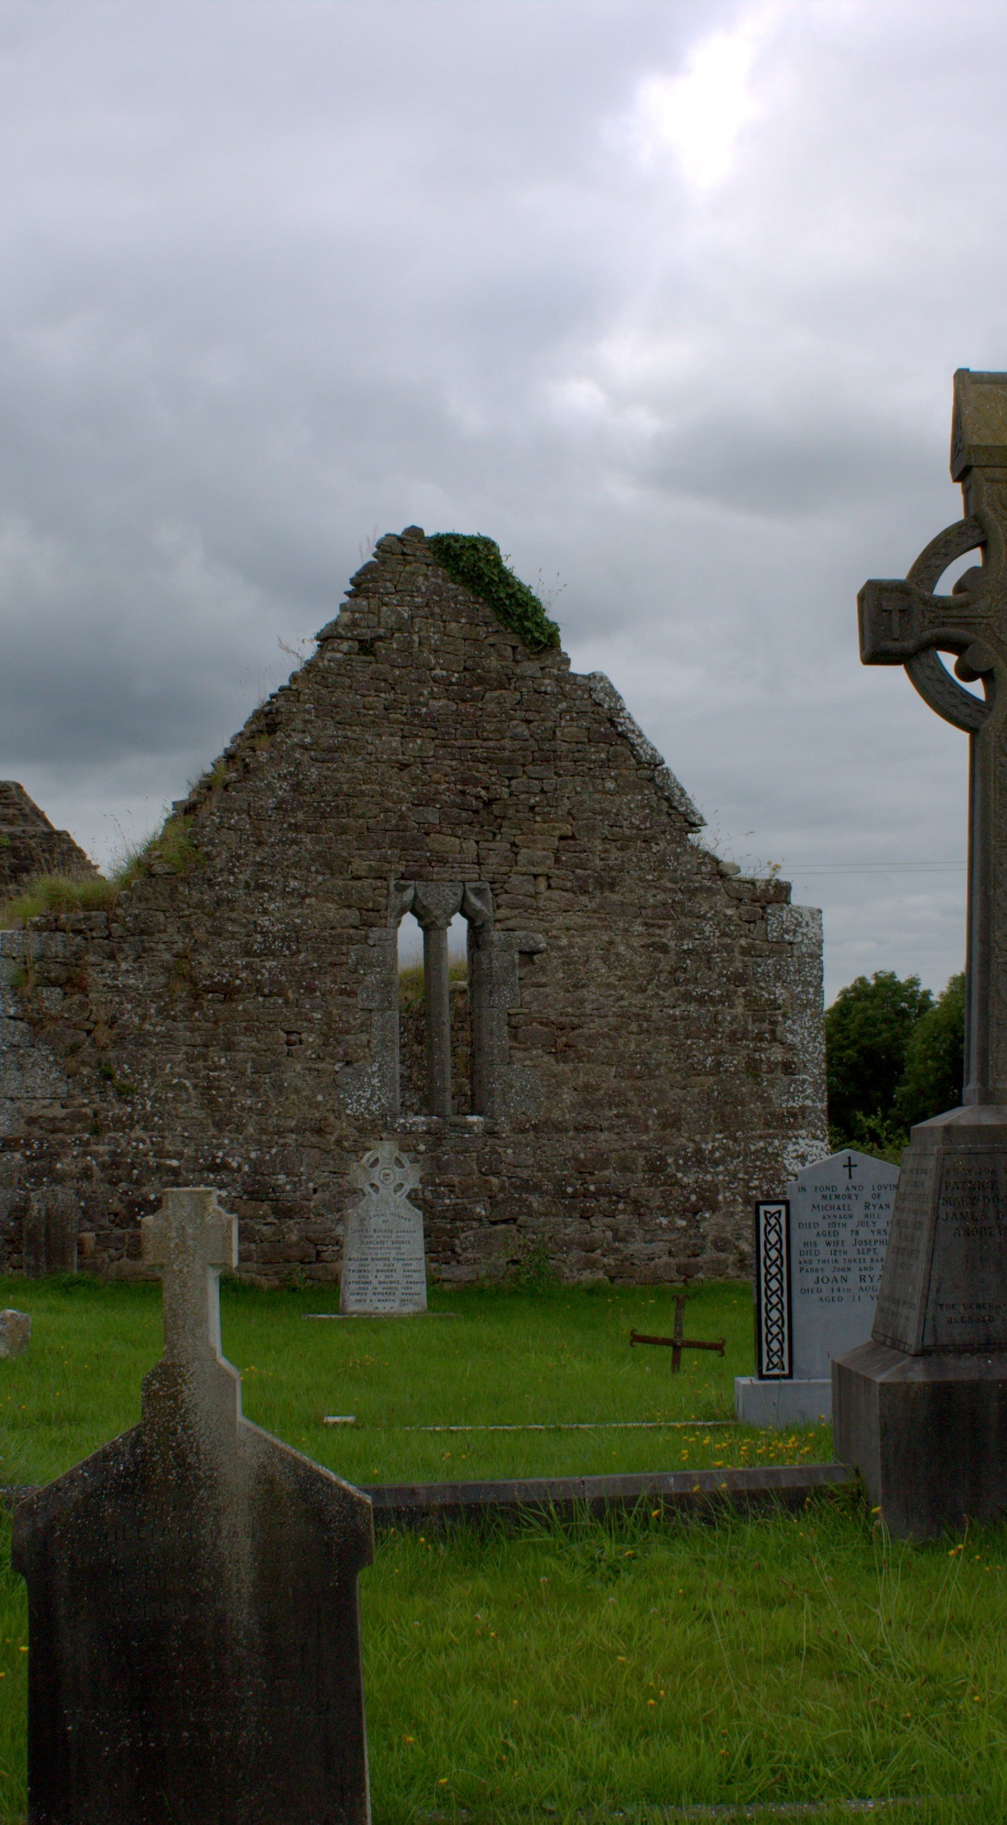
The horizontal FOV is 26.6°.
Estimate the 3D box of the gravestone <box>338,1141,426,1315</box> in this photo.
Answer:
[{"bbox_3d":[-1.045,2.771,18.710,0.760,1.508,0.160,1,-6,-15],"label":"gravestone"}]

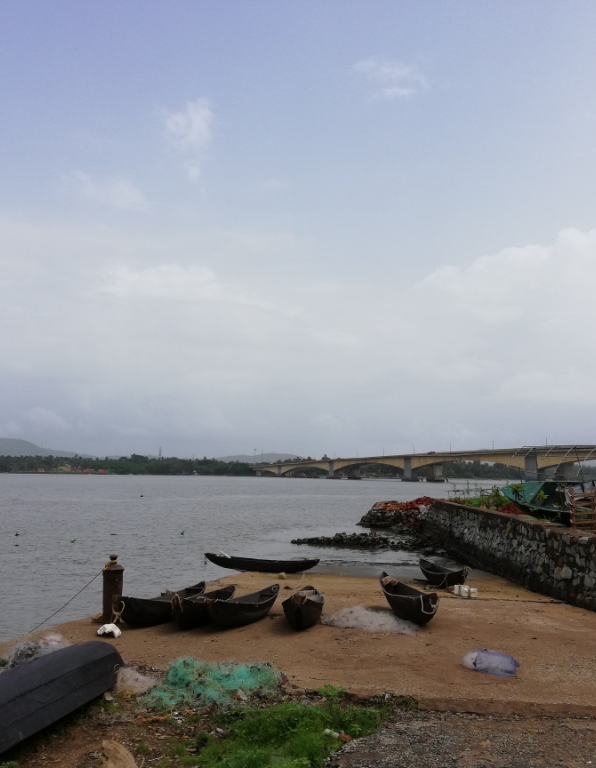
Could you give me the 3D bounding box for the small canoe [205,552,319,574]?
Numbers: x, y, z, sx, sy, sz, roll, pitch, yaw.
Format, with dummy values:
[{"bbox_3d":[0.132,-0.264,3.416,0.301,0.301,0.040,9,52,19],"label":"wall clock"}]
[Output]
[{"bbox_3d":[-1.293,6.360,28.300,4.100,0.660,0.750,-1,-6,10],"label":"small canoe"}]

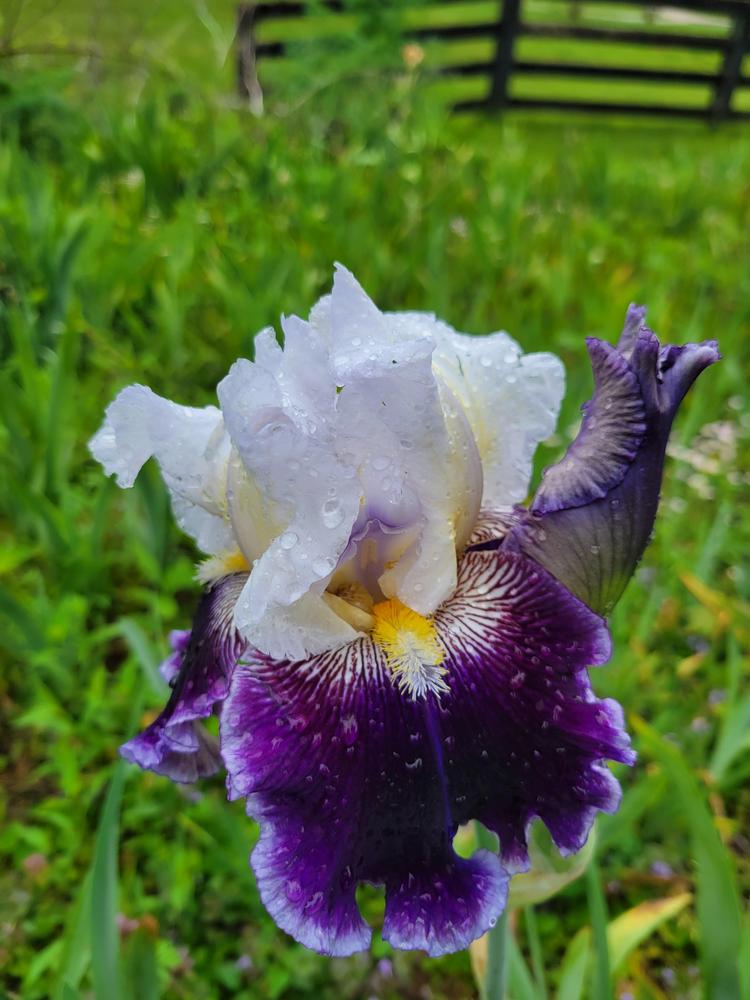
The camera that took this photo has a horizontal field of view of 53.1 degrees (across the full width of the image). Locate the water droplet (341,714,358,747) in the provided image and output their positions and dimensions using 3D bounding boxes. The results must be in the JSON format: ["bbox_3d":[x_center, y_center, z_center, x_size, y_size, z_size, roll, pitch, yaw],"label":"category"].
[{"bbox_3d":[-0.006,0.058,0.190,0.004,0.008,0.003,2,33,0],"label":"water droplet"}]

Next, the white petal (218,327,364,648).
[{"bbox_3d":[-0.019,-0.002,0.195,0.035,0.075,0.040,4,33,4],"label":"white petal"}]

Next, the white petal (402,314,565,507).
[{"bbox_3d":[0.030,-0.027,0.222,0.044,0.050,0.030,-3,33,-7],"label":"white petal"}]

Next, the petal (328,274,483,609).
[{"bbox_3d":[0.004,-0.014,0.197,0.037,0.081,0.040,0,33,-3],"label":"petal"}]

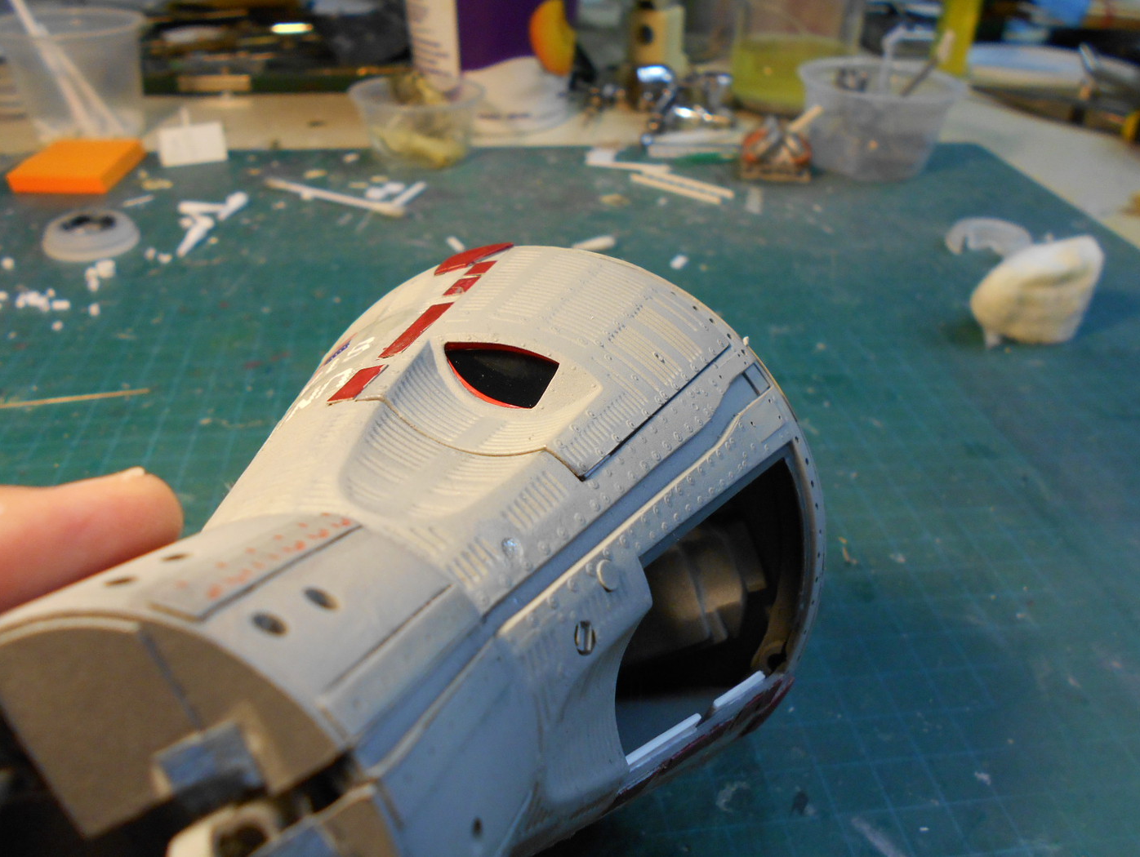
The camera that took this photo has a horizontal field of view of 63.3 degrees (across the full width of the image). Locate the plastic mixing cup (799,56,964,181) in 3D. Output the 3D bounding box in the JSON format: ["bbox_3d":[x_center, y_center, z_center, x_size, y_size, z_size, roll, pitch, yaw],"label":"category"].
[{"bbox_3d":[0.148,-0.152,0.454,0.076,0.041,0.076,1,35,-1],"label":"plastic mixing cup"}]

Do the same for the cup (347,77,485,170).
[{"bbox_3d":[-0.073,-0.147,0.446,0.063,0.029,0.063,1,35,-1],"label":"cup"}]

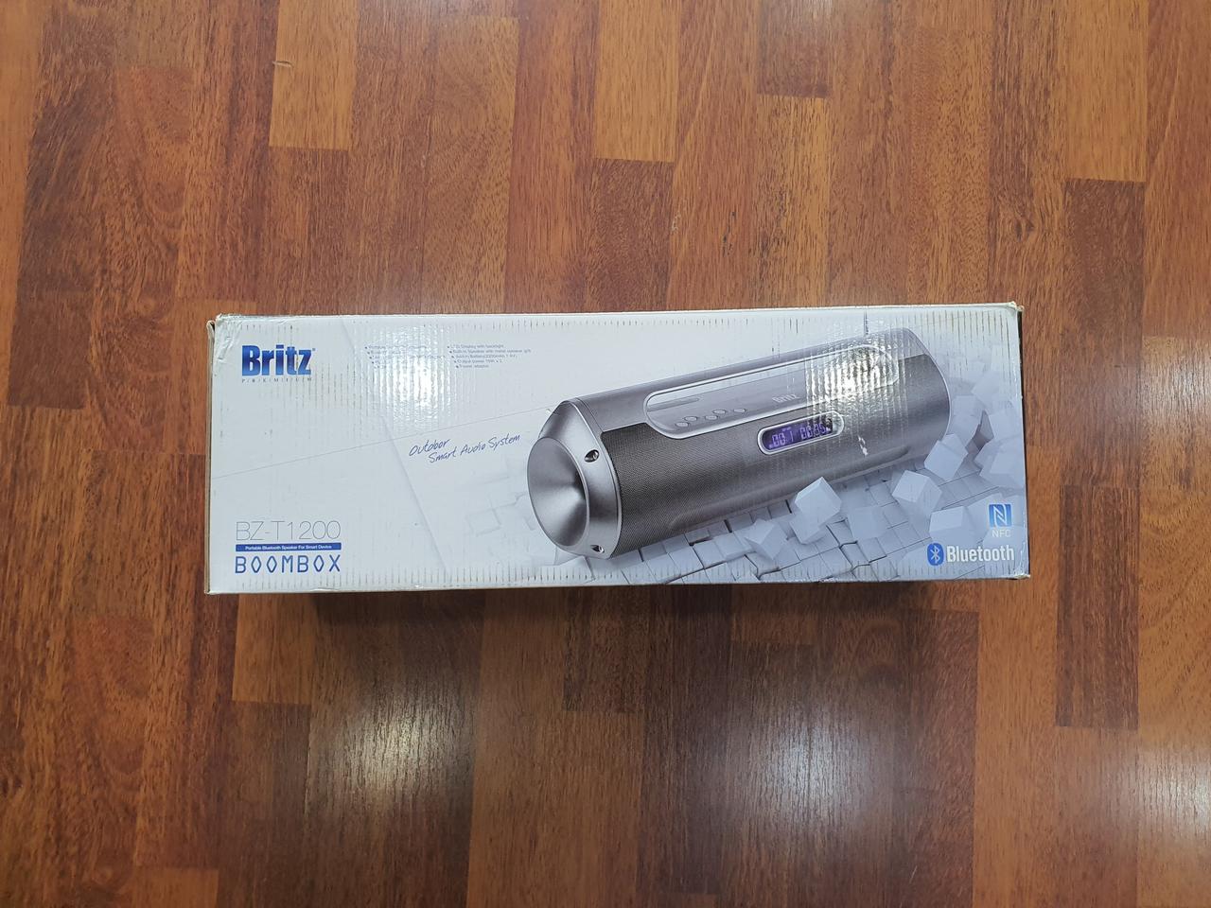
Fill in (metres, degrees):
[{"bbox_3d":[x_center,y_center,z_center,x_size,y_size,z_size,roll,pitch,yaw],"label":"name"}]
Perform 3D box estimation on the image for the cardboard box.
[{"bbox_3d":[0.007,0.002,0.570,0.440,0.155,0.150,-1,86,-1],"label":"cardboard box"}]

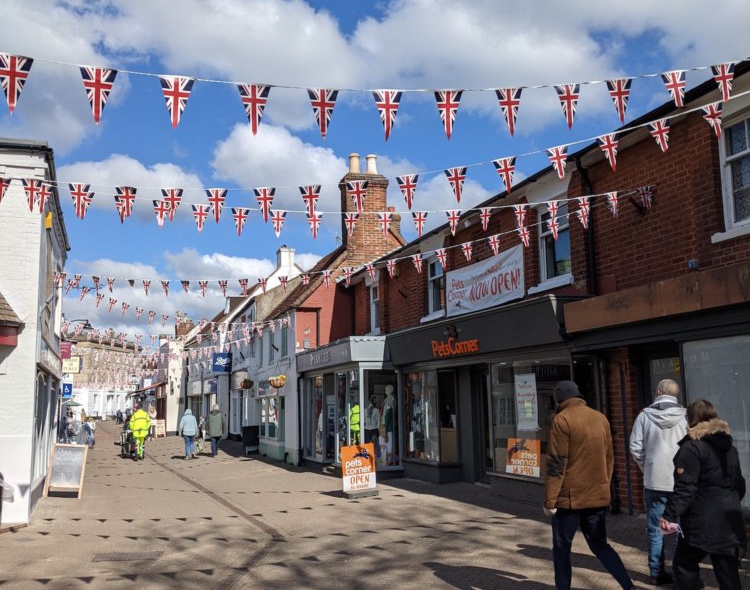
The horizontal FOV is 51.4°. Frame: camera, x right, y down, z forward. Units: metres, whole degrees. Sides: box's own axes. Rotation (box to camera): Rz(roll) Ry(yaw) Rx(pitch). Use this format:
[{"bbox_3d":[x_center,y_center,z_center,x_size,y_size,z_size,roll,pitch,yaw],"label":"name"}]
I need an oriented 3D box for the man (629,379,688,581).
[{"bbox_3d":[2.539,1.678,7.079,0.530,1.780,0.420,1,-8,-15],"label":"man"}]

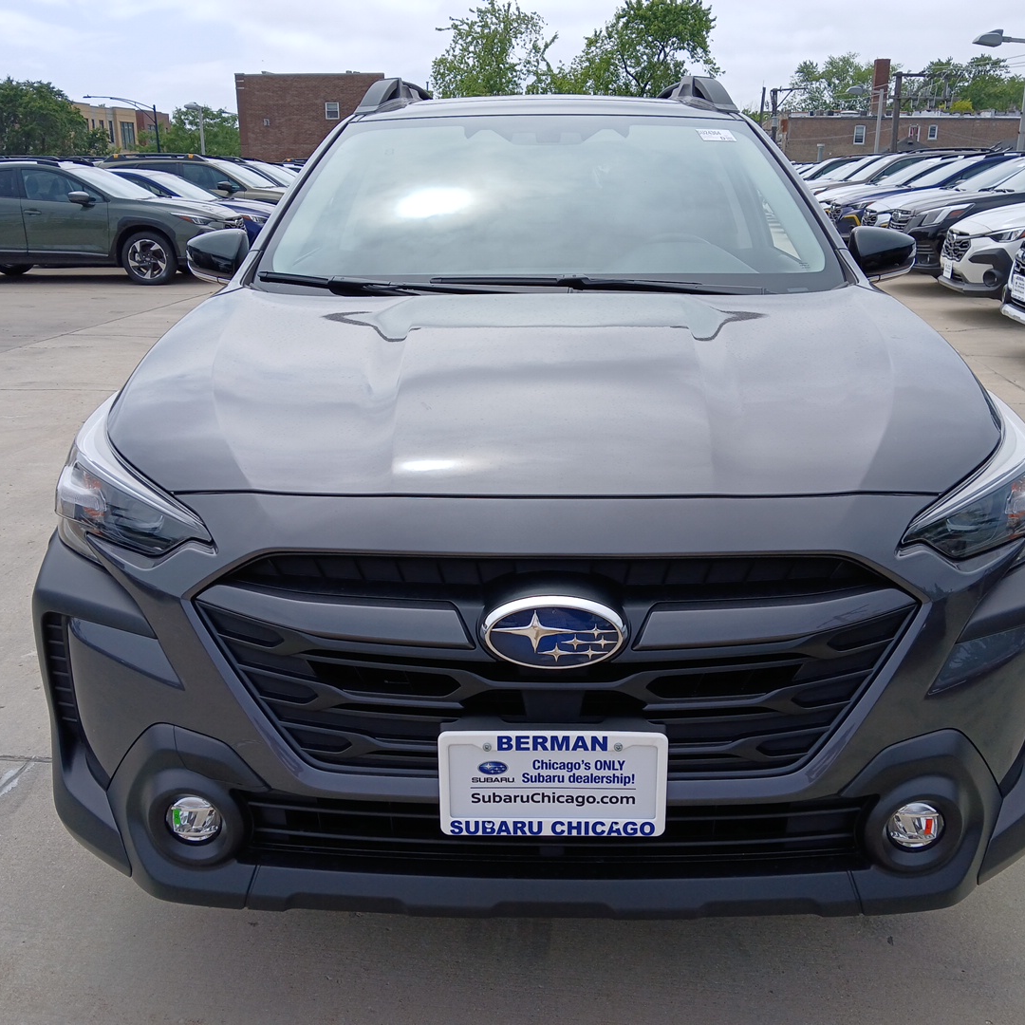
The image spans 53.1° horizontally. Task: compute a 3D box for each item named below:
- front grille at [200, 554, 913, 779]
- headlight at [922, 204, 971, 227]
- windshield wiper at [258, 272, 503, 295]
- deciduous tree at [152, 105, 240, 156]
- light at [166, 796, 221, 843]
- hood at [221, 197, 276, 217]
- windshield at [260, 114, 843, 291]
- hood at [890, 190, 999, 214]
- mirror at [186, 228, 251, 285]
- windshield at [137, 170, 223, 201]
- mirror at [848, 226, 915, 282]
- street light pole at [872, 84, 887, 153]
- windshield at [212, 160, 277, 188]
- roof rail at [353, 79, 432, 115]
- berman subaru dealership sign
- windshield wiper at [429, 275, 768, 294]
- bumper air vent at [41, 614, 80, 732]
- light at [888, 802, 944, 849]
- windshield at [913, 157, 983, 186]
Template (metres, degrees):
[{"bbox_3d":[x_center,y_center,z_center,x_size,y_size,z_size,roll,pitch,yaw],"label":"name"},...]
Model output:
[{"bbox_3d":[0.056,0.205,1.427,1.010,0.320,0.140,0,18,2],"label":"front grille"},{"bbox_3d":[4.802,-3.293,11.331,0.480,0.230,0.380,2,18,7],"label":"headlight"},{"bbox_3d":[-0.310,-0.544,2.480,0.720,0.050,0.060,8,20,17],"label":"windshield wiper"},{"bbox_3d":[-27.663,-31.969,90.000,7.600,7.400,7.200,0,18,0],"label":"deciduous tree"},{"bbox_3d":[-0.501,0.484,1.628,0.086,0.086,0.055,0,18,1],"label":"light"},{"bbox_3d":[-4.429,-5.040,17.000,1.020,0.210,1.450,7,19,1],"label":"hood"},{"bbox_3d":[0.097,-0.818,2.714,1.490,0.144,0.912,0,49,1],"label":"windshield"},{"bbox_3d":[5.166,-3.623,11.950,1.120,0.240,1.500,2,18,7],"label":"hood"},{"bbox_3d":[-0.818,-0.735,2.950,0.220,0.160,0.160,1,18,1],"label":"mirror"},{"bbox_3d":[-5.411,-5.307,16.700,0.800,0.520,1.400,1,18,3],"label":"windshield"},{"bbox_3d":[1.019,-0.735,2.913,0.210,0.160,0.150,0,18,1],"label":"mirror"},{"bbox_3d":[18.695,-18.925,52.829,0.190,5.260,0.190,0,18,1],"label":"street light pole"},{"bbox_3d":[-5.023,-6.311,19.200,0.900,0.130,1.450,30,18,-7],"label":"windshield"},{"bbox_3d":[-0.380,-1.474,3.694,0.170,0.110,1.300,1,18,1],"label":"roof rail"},{"bbox_3d":[0.056,0.371,1.408,0.312,0.160,0.020,0,18,2],"label":"berman subaru dealership sign"},{"bbox_3d":[0.207,-0.548,2.501,0.830,0.070,0.100,0,18,2],"label":"windshield wiper"},{"bbox_3d":[-0.783,0.283,1.771,0.060,0.200,0.070,2,19,6],"label":"bumper air vent"},{"bbox_3d":[0.622,0.485,1.585,0.080,0.077,0.060,1,18,1],"label":"light"},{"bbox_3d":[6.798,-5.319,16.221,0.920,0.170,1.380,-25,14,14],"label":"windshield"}]

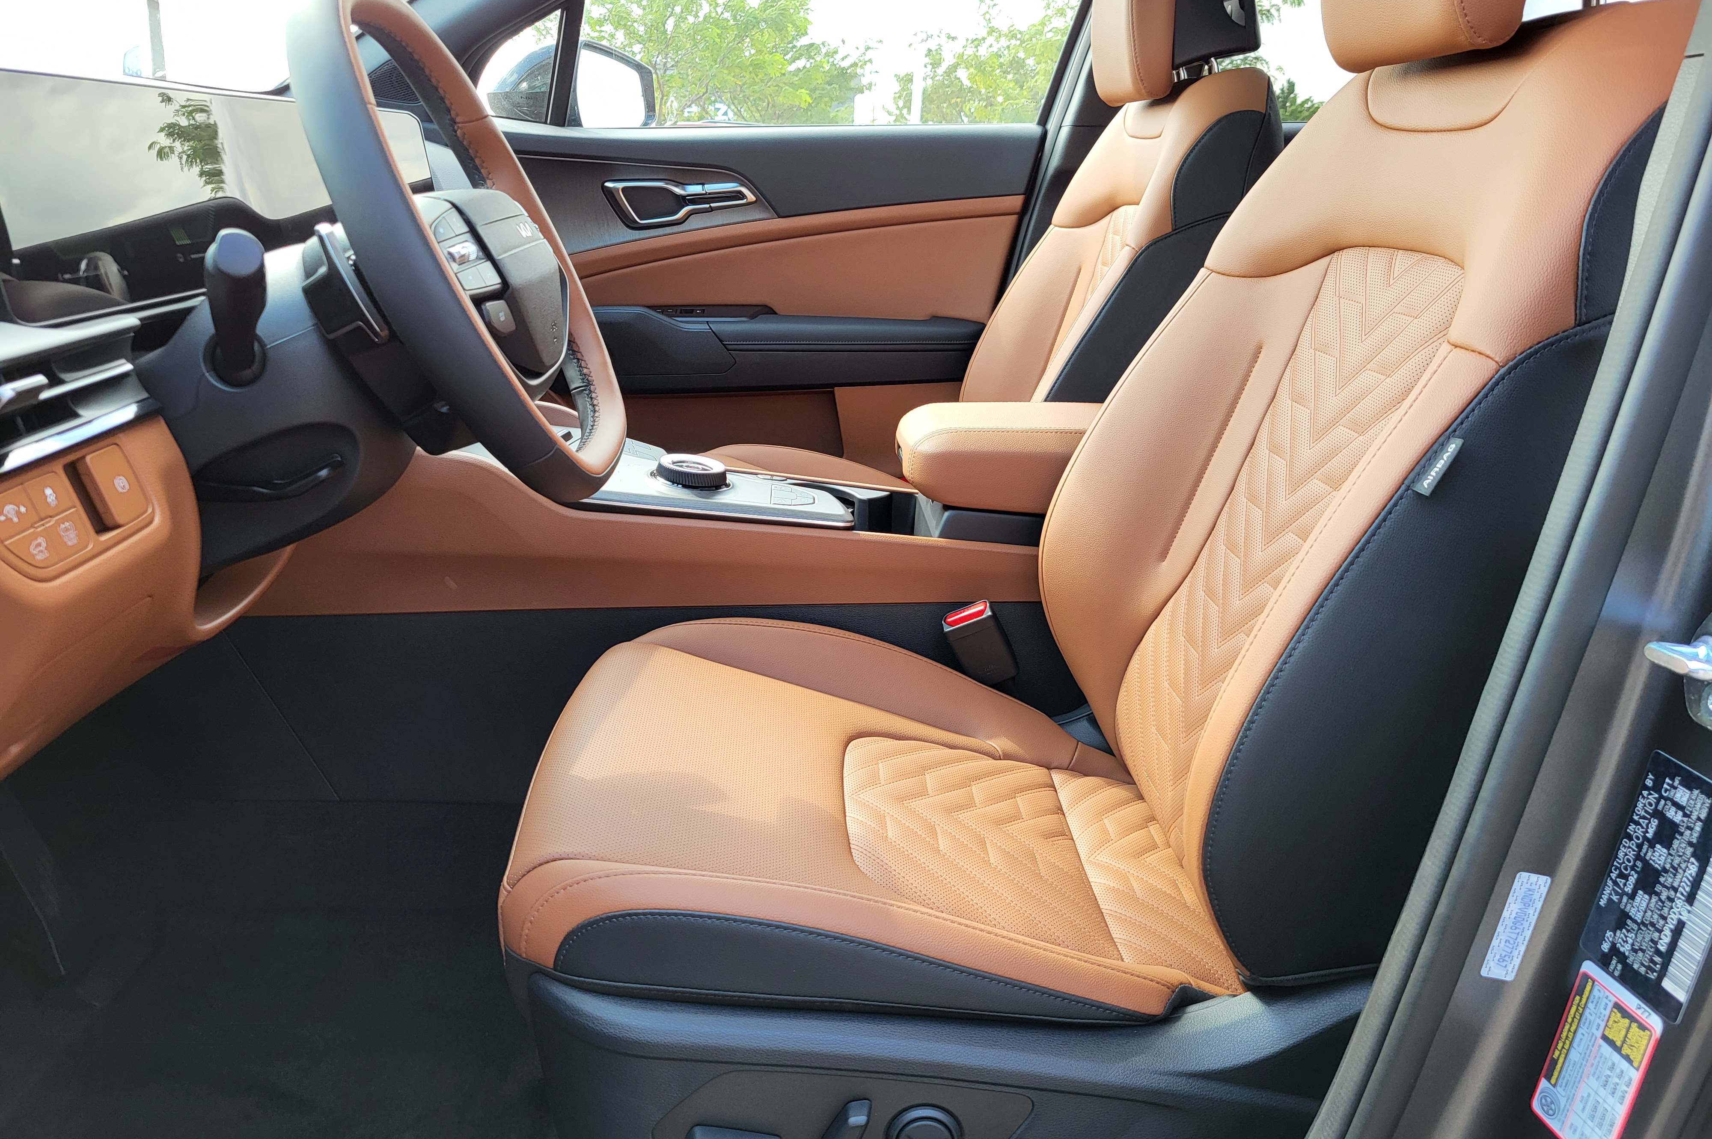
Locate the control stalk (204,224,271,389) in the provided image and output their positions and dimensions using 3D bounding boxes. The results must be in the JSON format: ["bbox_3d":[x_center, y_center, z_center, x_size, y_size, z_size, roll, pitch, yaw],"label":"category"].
[{"bbox_3d":[-0.365,-0.152,0.759,0.030,0.030,0.136,-9,-15,-28],"label":"control stalk"}]

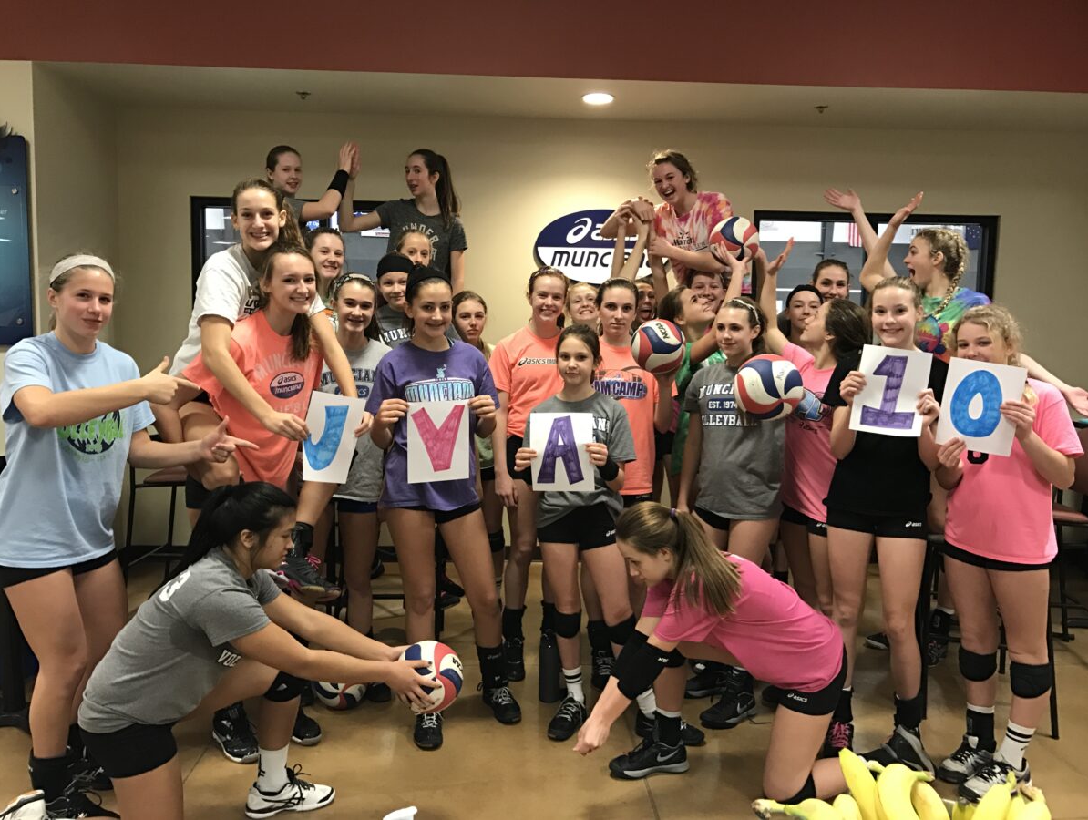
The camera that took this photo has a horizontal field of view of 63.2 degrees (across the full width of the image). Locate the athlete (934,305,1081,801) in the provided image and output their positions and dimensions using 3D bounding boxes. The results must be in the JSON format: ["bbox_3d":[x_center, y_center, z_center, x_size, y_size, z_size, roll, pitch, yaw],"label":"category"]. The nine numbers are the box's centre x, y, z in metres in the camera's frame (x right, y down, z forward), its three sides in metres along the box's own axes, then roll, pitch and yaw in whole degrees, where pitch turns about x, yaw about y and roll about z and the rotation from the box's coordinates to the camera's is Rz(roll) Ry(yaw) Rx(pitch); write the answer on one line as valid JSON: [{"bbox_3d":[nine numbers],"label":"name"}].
[{"bbox_3d":[1.513,0.439,2.900,0.470,1.562,0.400,6,7,40],"label":"athlete"}]

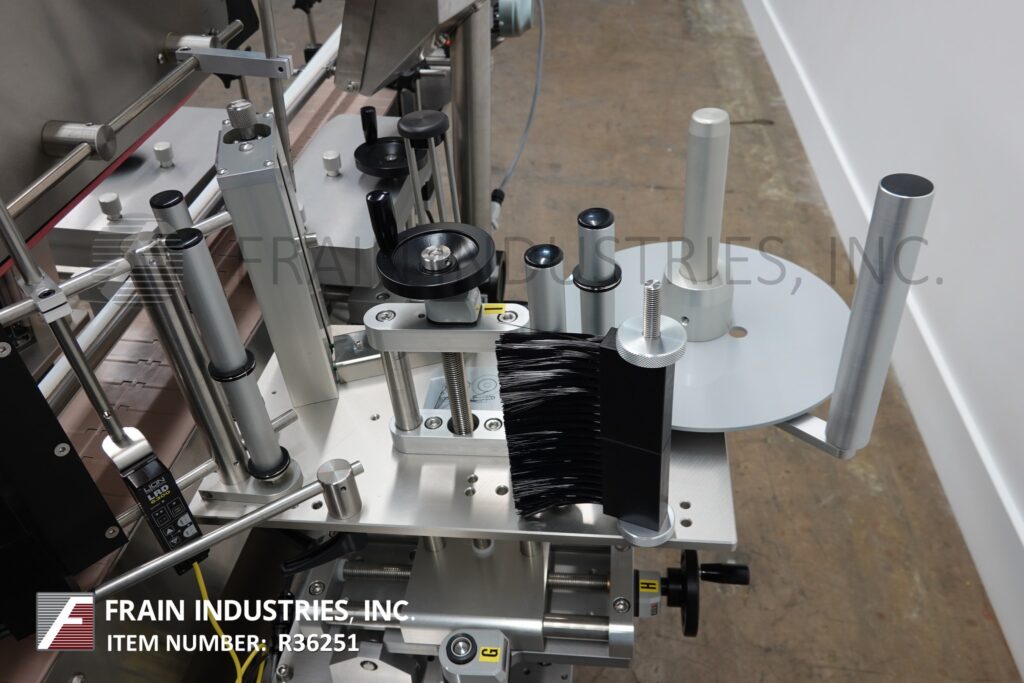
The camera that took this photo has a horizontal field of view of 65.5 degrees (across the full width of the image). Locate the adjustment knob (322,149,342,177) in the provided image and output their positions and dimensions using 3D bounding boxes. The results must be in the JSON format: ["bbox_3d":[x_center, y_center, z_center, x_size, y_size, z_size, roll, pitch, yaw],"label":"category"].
[{"bbox_3d":[-0.261,-0.255,1.145,0.025,0.030,0.025,0,37,8],"label":"adjustment knob"}]

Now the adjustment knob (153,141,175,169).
[{"bbox_3d":[-0.532,-0.284,1.216,0.024,0.032,0.024,0,37,8],"label":"adjustment knob"}]

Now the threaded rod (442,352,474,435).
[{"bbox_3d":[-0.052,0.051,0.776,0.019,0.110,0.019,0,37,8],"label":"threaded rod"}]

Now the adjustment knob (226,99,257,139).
[{"bbox_3d":[-0.270,-0.224,0.800,0.023,0.031,0.023,0,37,8],"label":"adjustment knob"}]

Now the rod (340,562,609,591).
[{"bbox_3d":[-0.048,0.279,0.938,0.316,0.019,0.019,0,37,8],"label":"rod"}]

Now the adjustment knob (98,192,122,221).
[{"bbox_3d":[-0.516,-0.172,1.028,0.024,0.029,0.024,-5,34,0],"label":"adjustment knob"}]

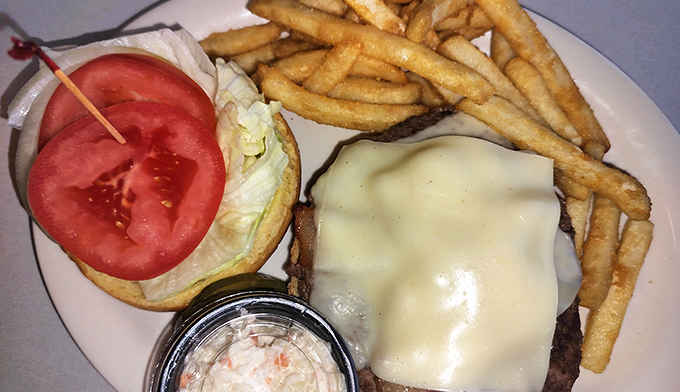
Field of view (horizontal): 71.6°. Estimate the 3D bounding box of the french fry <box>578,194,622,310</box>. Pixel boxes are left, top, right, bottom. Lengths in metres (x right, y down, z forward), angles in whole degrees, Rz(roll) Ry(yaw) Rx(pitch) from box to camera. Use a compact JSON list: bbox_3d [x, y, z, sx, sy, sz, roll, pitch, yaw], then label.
[{"bbox_3d":[0.123,0.022,0.222,0.012,0.011,0.061,18,74,4],"label":"french fry"}]

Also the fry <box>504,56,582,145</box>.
[{"bbox_3d":[0.103,-0.047,0.236,0.011,0.011,0.049,-36,85,-11],"label":"fry"}]

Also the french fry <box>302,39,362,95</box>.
[{"bbox_3d":[-0.004,-0.062,0.230,0.031,0.011,0.011,-45,78,8],"label":"french fry"}]

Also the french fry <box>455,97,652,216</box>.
[{"bbox_3d":[0.098,-0.018,0.218,0.095,0.013,0.013,31,74,4],"label":"french fry"}]

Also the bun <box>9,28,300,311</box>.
[{"bbox_3d":[-0.077,-0.010,0.215,0.115,0.042,0.115,0,73,-1],"label":"bun"}]

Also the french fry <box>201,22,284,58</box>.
[{"bbox_3d":[-0.052,-0.082,0.245,0.047,0.011,0.011,-13,73,-3],"label":"french fry"}]

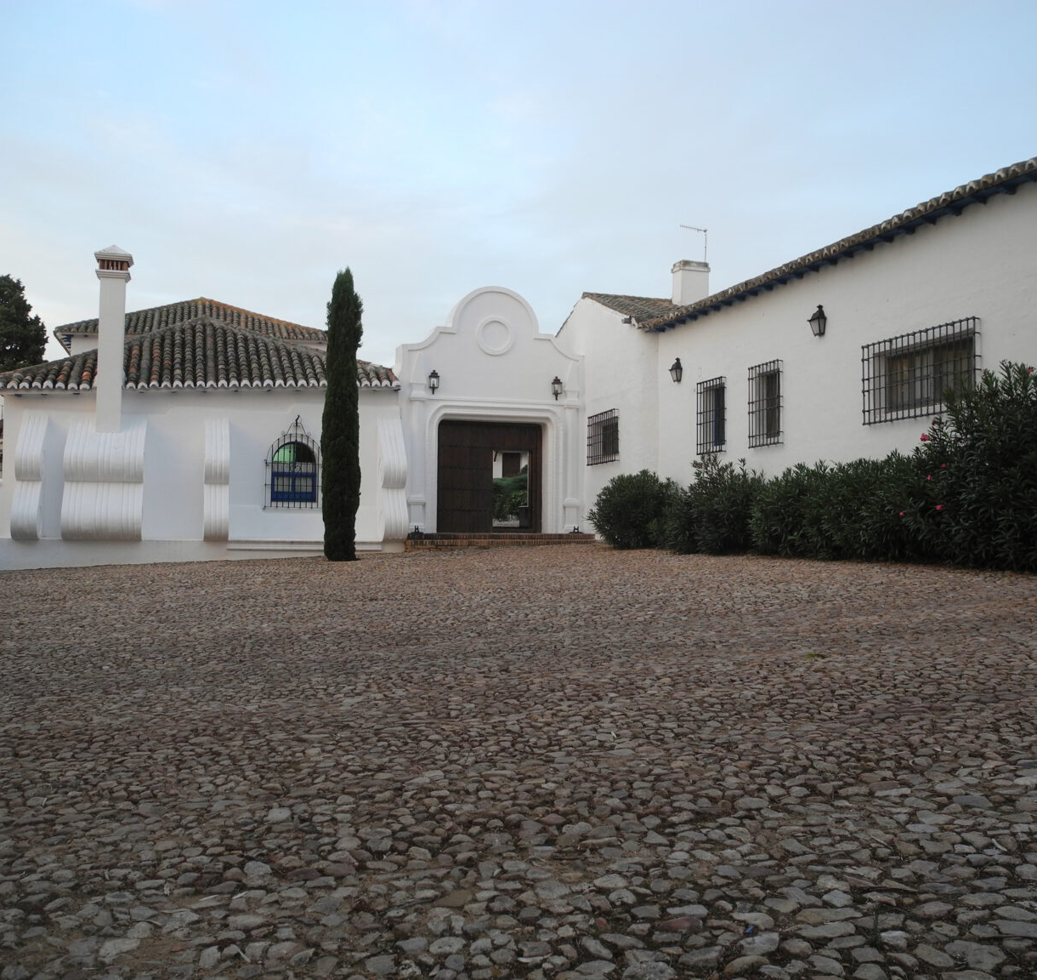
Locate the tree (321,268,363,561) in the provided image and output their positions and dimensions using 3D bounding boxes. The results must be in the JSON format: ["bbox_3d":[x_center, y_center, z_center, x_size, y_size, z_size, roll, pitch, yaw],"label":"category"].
[{"bbox_3d":[-3.797,-1.652,23.053,0.900,6.410,0.900,0,-3,0],"label":"tree"}]

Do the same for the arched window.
[{"bbox_3d":[-5.386,-0.636,25.464,1.360,2.210,0.250,1,-3,-16],"label":"arched window"}]

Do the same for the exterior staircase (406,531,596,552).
[{"bbox_3d":[-0.525,1.329,27.134,5.100,0.430,0.850,1,-3,-16],"label":"exterior staircase"}]

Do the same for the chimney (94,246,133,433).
[{"bbox_3d":[-9.339,-3.462,24.319,0.800,4.380,0.800,1,-3,-16],"label":"chimney"}]

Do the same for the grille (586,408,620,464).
[{"bbox_3d":[2.160,-1.304,26.849,0.160,1.260,1.800,1,-3,-17],"label":"grille"}]

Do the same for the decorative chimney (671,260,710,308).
[{"bbox_3d":[4.664,-5.618,28.791,0.800,1.260,0.620,1,-3,-19],"label":"decorative chimney"}]

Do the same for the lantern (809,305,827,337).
[{"bbox_3d":[5.094,-2.866,17.959,0.220,0.550,0.300,1,-3,-19],"label":"lantern"}]

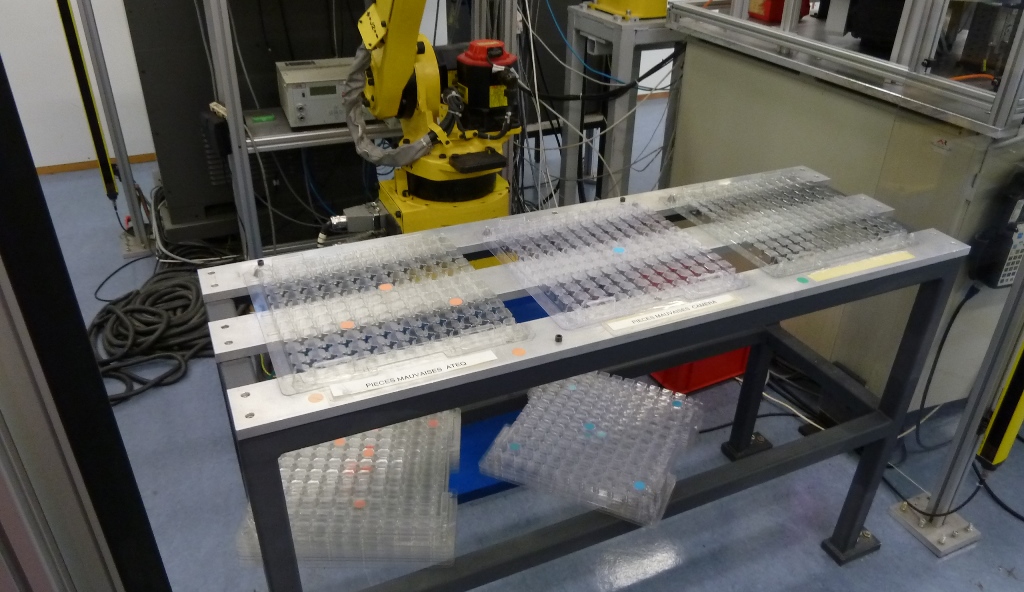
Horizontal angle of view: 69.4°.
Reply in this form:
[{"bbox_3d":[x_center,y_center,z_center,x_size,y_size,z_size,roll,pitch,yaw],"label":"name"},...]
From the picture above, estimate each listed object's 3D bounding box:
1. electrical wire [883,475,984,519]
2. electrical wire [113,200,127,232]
[{"bbox_3d":[1.221,0.540,2.161,0.158,0.138,0.218,-12,33,-23],"label":"electrical wire"},{"bbox_3d":[-1.846,-0.372,3.485,0.031,0.215,0.100,-12,33,-23],"label":"electrical wire"}]

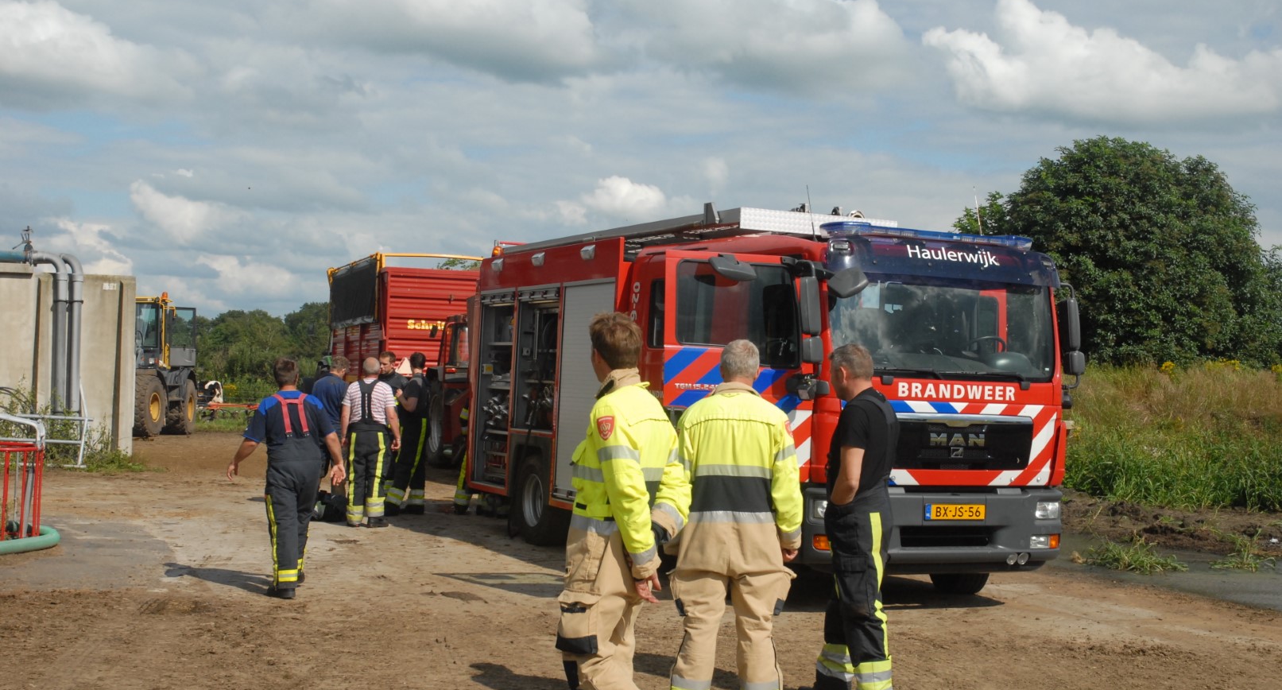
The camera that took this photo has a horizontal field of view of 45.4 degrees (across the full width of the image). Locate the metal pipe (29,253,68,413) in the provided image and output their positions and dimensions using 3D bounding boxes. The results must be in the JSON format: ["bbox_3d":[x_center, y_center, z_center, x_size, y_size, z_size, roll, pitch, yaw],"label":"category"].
[{"bbox_3d":[-9.824,-0.199,25.400,0.620,2.630,0.280,1,-1,-30],"label":"metal pipe"}]

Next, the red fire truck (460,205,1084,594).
[{"bbox_3d":[0.718,0.416,13.931,2.550,3.080,6.900,3,-2,-26],"label":"red fire truck"}]

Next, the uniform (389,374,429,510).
[{"bbox_3d":[-2.586,1.078,17.100,0.360,1.570,0.470,0,-1,30],"label":"uniform"}]

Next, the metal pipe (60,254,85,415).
[{"bbox_3d":[-9.446,-0.167,25.500,0.400,2.650,0.300,1,-1,-30],"label":"metal pipe"}]

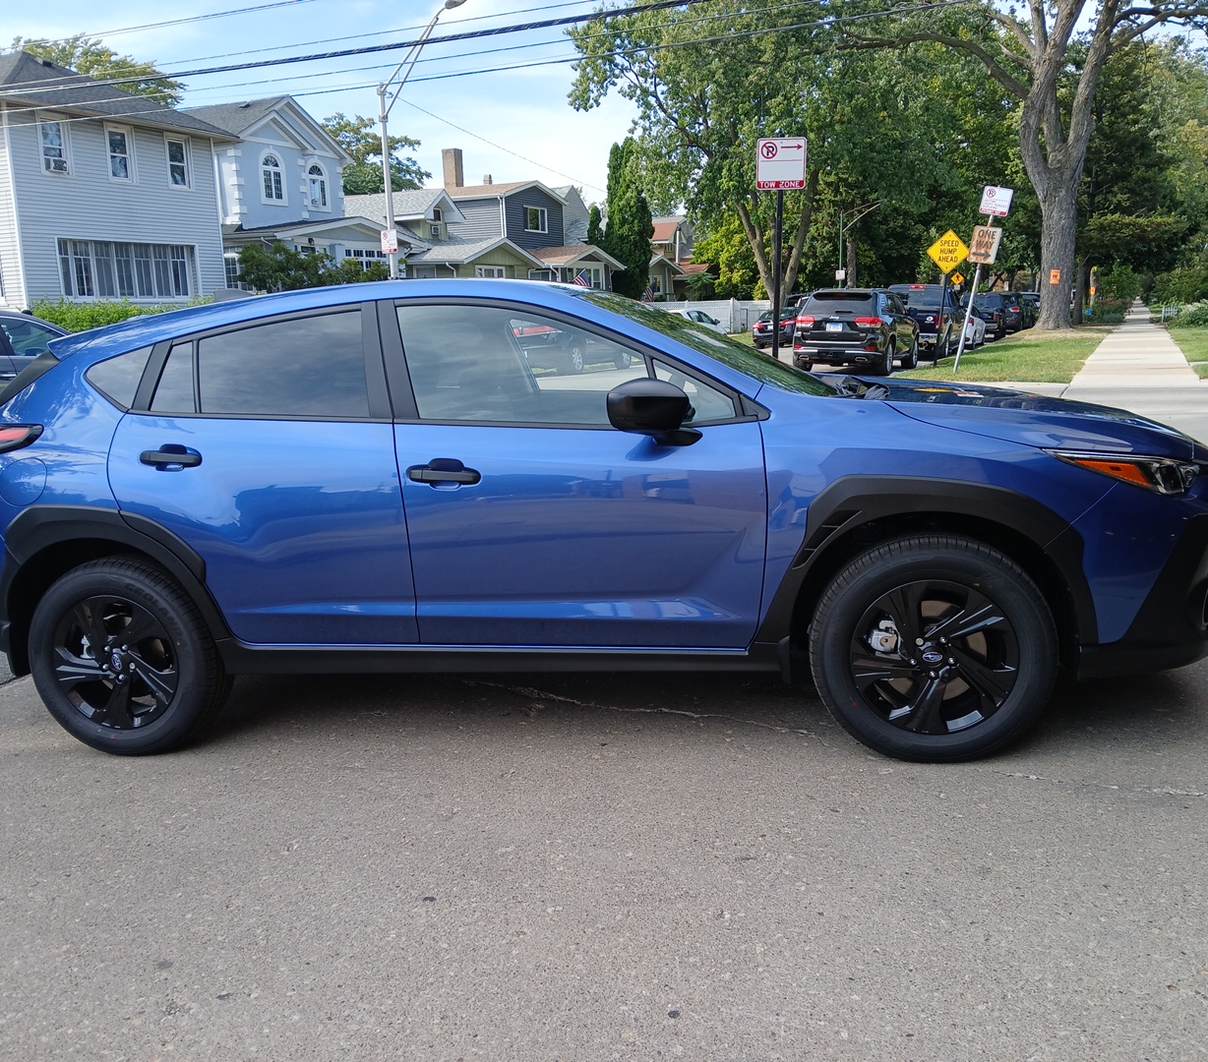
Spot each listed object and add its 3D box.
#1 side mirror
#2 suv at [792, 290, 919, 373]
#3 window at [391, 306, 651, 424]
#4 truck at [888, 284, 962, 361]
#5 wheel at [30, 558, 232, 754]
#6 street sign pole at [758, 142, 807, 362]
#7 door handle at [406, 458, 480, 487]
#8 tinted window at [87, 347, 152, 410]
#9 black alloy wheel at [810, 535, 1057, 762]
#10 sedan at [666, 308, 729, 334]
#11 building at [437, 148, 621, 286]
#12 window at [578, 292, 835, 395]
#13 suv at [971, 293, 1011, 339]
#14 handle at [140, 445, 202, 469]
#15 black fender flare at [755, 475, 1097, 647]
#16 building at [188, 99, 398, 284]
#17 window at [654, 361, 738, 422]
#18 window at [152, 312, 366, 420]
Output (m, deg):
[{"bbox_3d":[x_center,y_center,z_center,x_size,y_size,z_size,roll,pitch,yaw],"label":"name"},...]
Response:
[{"bbox_3d":[0.151,-0.346,3.054,0.250,0.200,0.220,-2,11,11],"label":"side mirror"},{"bbox_3d":[5.533,-4.401,23.215,1.945,1.770,4.820,5,14,25],"label":"suv"},{"bbox_3d":[-0.257,-0.522,3.305,0.861,0.393,0.040,2,-12,8],"label":"window"},{"bbox_3d":[9.019,-6.014,30.141,2.000,1.930,5.750,5,14,26],"label":"truck"},{"bbox_3d":[-1.641,0.425,3.701,0.695,0.695,0.230,-2,11,11],"label":"wheel"},{"bbox_3d":[1.632,-2.198,9.964,0.457,2.864,0.070,1,12,9],"label":"street sign pole"},{"bbox_3d":[-0.491,-0.181,3.276,0.235,0.088,0.055,-2,11,11],"label":"door handle"},{"bbox_3d":[-1.651,-0.523,3.597,0.226,0.232,0.030,5,-12,20],"label":"tinted window"},{"bbox_3d":[0.978,0.347,3.191,0.695,0.695,0.230,-2,11,11],"label":"black alloy wheel"},{"bbox_3d":[2.144,-5.864,31.752,1.820,1.460,4.650,5,14,26],"label":"sedan"},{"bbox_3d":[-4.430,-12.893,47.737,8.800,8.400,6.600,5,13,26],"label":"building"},{"bbox_3d":[0.417,-0.664,3.898,0.907,0.110,1.420,26,16,4],"label":"window"},{"bbox_3d":[15.359,-8.734,42.874,1.950,1.800,5.200,5,14,26],"label":"suv"},{"bbox_3d":[-1.394,-0.237,3.424,0.220,0.078,0.050,3,8,10],"label":"handle"},{"bbox_3d":[0.905,0.073,3.068,0.950,0.505,0.110,-2,11,11],"label":"black fender flare"},{"bbox_3d":[-14.080,-10.478,36.927,11.500,8.100,8.400,5,14,26],"label":"building"},{"bbox_3d":[0.278,-0.417,3.166,0.250,0.200,0.040,-2,-9,11],"label":"window"},{"bbox_3d":[-1.101,-0.548,3.468,0.784,0.366,0.040,4,-12,14],"label":"window"}]

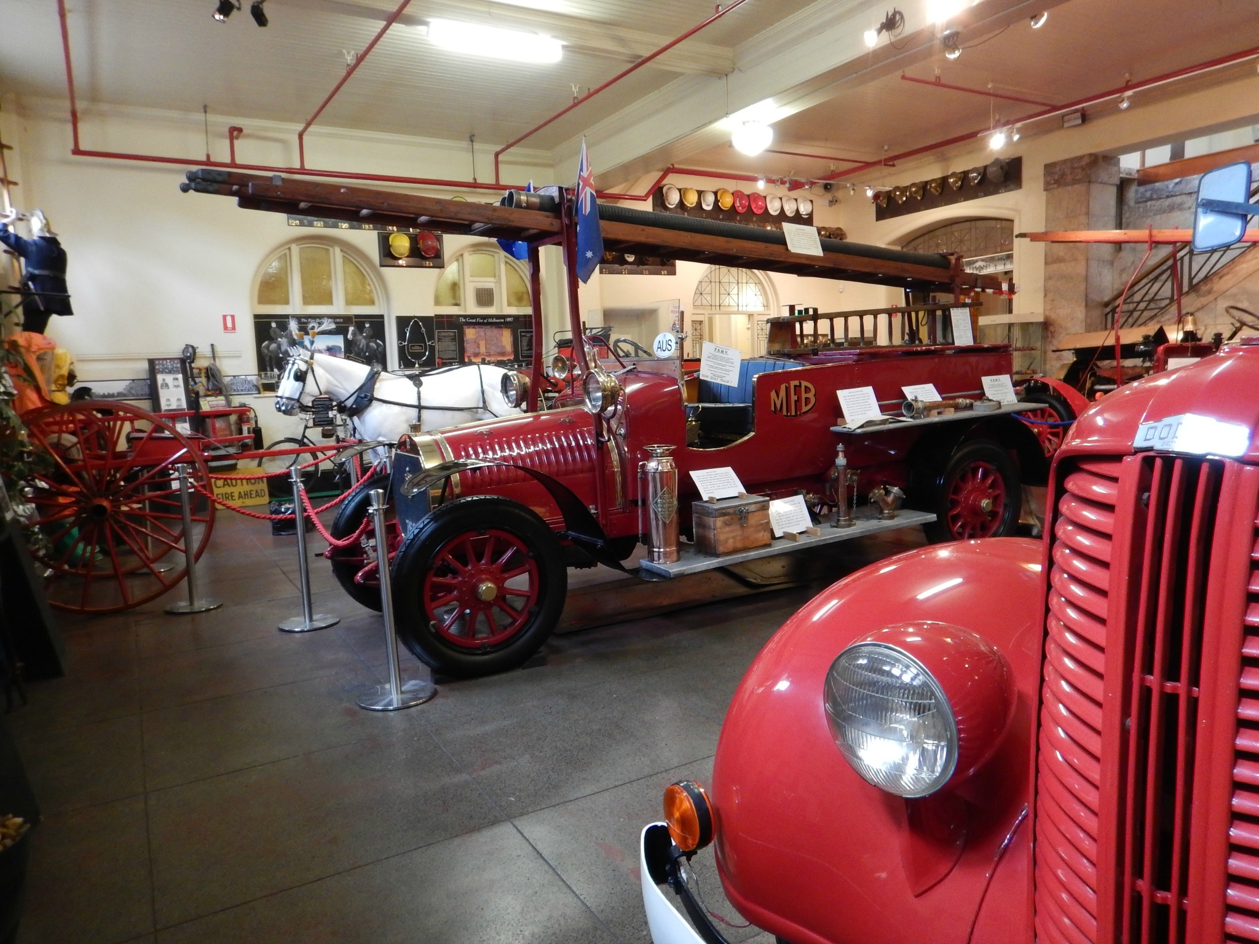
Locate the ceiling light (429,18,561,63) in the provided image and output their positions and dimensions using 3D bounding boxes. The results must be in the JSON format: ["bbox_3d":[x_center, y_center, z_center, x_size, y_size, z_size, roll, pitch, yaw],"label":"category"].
[{"bbox_3d":[-1.204,-3.888,7.888,1.253,0.128,0.276,-6,8,-30],"label":"ceiling light"}]

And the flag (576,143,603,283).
[{"bbox_3d":[-0.222,-1.439,4.811,0.163,0.759,0.089,-6,8,-33],"label":"flag"}]

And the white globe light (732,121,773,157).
[{"bbox_3d":[1.330,-3.598,9.405,0.405,0.370,0.405,-2,7,0],"label":"white globe light"}]

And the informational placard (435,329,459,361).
[{"bbox_3d":[-2.553,-1.783,12.221,0.342,0.436,0.020,-6,8,-30],"label":"informational placard"}]

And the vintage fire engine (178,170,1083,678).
[{"bbox_3d":[0.555,-0.467,5.825,6.167,2.526,1.618,-6,8,-33],"label":"vintage fire engine"}]

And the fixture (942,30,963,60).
[{"bbox_3d":[2.605,-3.456,7.059,0.153,0.207,0.153,-6,8,-30],"label":"fixture"}]

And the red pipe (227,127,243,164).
[{"bbox_3d":[-4.782,-3.958,10.597,0.168,0.424,0.158,-6,8,-30],"label":"red pipe"}]

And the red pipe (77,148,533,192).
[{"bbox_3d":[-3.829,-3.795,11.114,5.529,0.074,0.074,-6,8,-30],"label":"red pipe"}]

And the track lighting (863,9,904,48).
[{"bbox_3d":[2.071,-3.616,7.108,0.247,0.266,0.227,-6,8,-30],"label":"track lighting"}]

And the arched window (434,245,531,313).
[{"bbox_3d":[-2.047,-2.768,12.495,1.536,0.989,0.148,-6,8,-30],"label":"arched window"}]

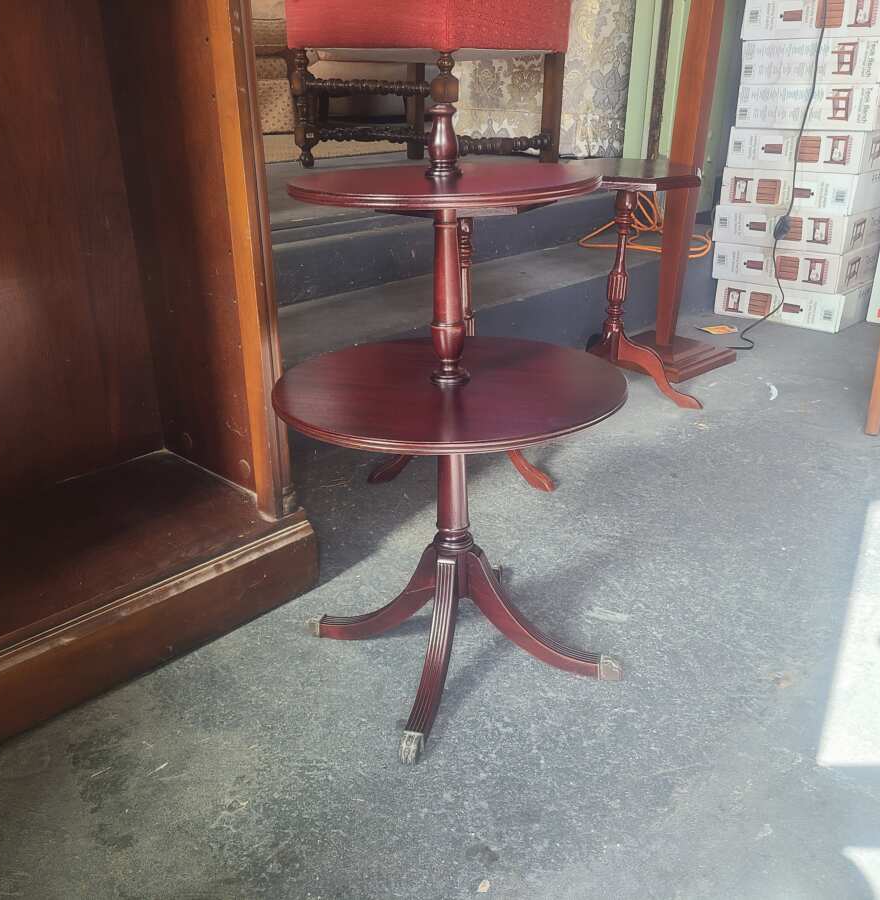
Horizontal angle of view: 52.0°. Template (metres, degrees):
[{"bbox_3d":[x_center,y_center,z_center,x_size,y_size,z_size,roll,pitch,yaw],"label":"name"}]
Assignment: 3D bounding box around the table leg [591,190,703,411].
[{"bbox_3d":[0.472,-0.364,2.148,0.365,0.492,0.420,14,26,33],"label":"table leg"}]

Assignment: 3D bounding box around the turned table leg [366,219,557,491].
[{"bbox_3d":[0.057,-0.221,1.814,0.382,0.497,0.332,2,22,9],"label":"turned table leg"}]

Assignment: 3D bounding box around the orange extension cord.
[{"bbox_3d":[0.740,-0.773,2.985,0.399,0.168,0.420,-20,29,-39],"label":"orange extension cord"}]

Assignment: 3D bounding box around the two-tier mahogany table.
[{"bbox_3d":[0.013,-0.047,1.103,0.435,0.706,0.435,5,23,15],"label":"two-tier mahogany table"}]

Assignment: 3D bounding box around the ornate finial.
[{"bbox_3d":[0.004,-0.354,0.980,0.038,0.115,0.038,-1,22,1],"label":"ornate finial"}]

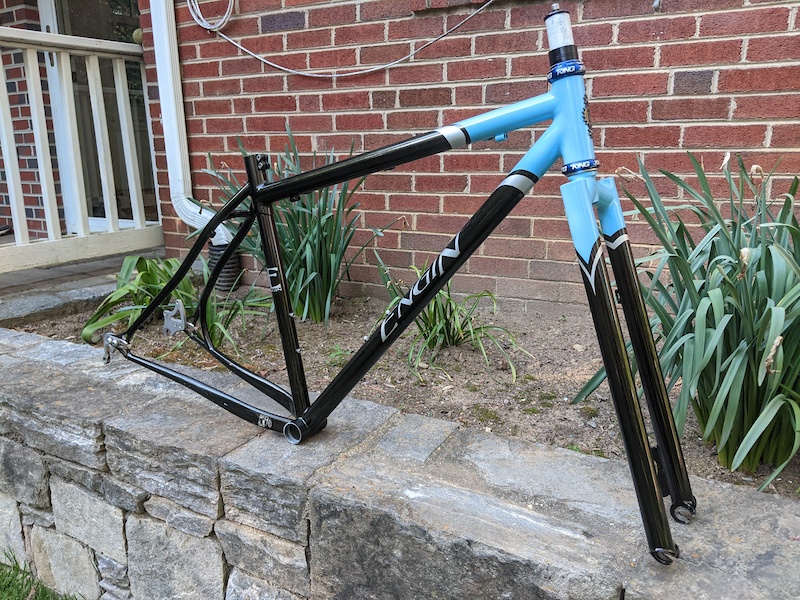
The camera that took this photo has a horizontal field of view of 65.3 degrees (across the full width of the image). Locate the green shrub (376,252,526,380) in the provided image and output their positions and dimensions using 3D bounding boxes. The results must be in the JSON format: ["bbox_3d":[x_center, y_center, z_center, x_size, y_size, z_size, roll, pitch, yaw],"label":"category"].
[{"bbox_3d":[0.128,0.006,1.571,0.370,0.235,0.370,1,14,7],"label":"green shrub"}]

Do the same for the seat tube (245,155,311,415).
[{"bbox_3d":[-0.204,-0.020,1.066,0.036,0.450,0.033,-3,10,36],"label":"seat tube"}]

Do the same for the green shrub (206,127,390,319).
[{"bbox_3d":[-0.289,-0.219,1.918,0.540,0.570,0.440,-3,15,-9],"label":"green shrub"}]

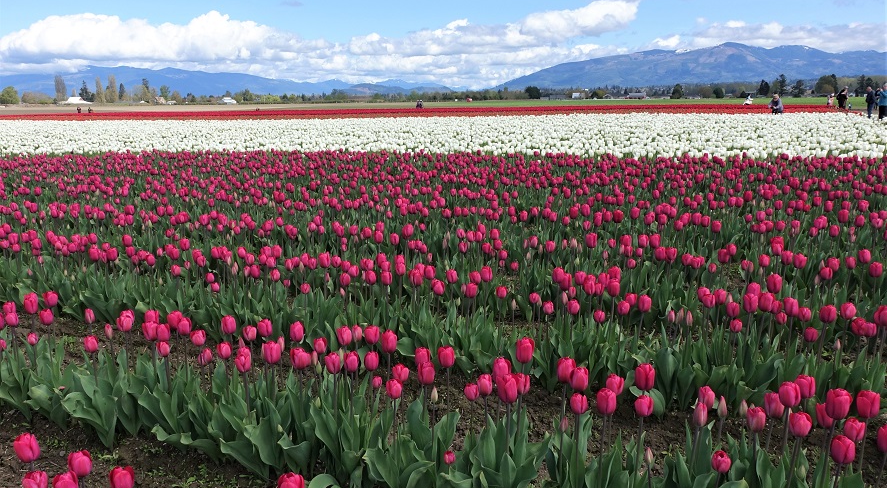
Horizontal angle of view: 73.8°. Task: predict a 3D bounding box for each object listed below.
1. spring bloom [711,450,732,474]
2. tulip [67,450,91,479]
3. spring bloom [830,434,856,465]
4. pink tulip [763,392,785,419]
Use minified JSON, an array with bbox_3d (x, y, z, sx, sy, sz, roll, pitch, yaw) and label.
[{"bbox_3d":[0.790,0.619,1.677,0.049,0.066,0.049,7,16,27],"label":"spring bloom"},{"bbox_3d":[-0.763,0.462,1.240,0.046,0.054,0.046,0,14,0],"label":"tulip"},{"bbox_3d":[0.955,0.491,1.409,0.057,0.069,0.057,10,17,36],"label":"spring bloom"},{"bbox_3d":[0.841,0.410,1.501,0.049,0.067,0.049,0,14,0],"label":"pink tulip"}]

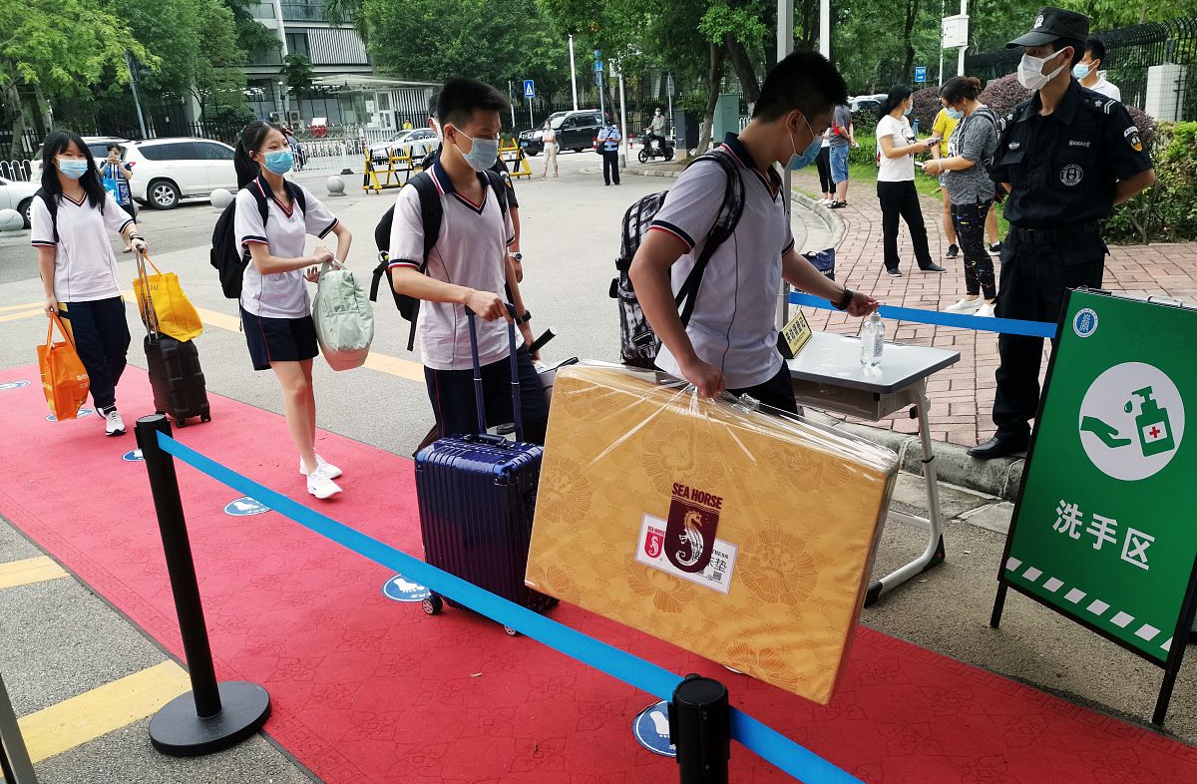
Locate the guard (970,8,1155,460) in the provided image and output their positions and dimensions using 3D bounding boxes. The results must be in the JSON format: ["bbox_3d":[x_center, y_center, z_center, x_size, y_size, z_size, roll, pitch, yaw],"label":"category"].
[{"bbox_3d":[1.778,-0.577,3.645,0.400,1.750,0.600,-9,17,-19],"label":"guard"}]

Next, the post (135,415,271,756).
[{"bbox_3d":[-1.160,0.511,2.606,0.335,0.923,0.335,-3,16,0],"label":"post"}]

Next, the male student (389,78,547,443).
[{"bbox_3d":[-0.410,-0.153,3.157,0.550,1.730,0.520,11,22,41],"label":"male student"}]

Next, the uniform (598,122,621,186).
[{"bbox_3d":[0.241,-6.043,23.756,0.600,1.540,0.360,-3,16,1],"label":"uniform"}]

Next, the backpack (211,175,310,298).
[{"bbox_3d":[-1.568,-0.702,4.304,0.270,0.470,0.330,11,22,40],"label":"backpack"}]

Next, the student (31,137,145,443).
[{"bbox_3d":[-2.961,-0.639,5.436,0.620,1.680,0.480,-15,20,-33],"label":"student"}]

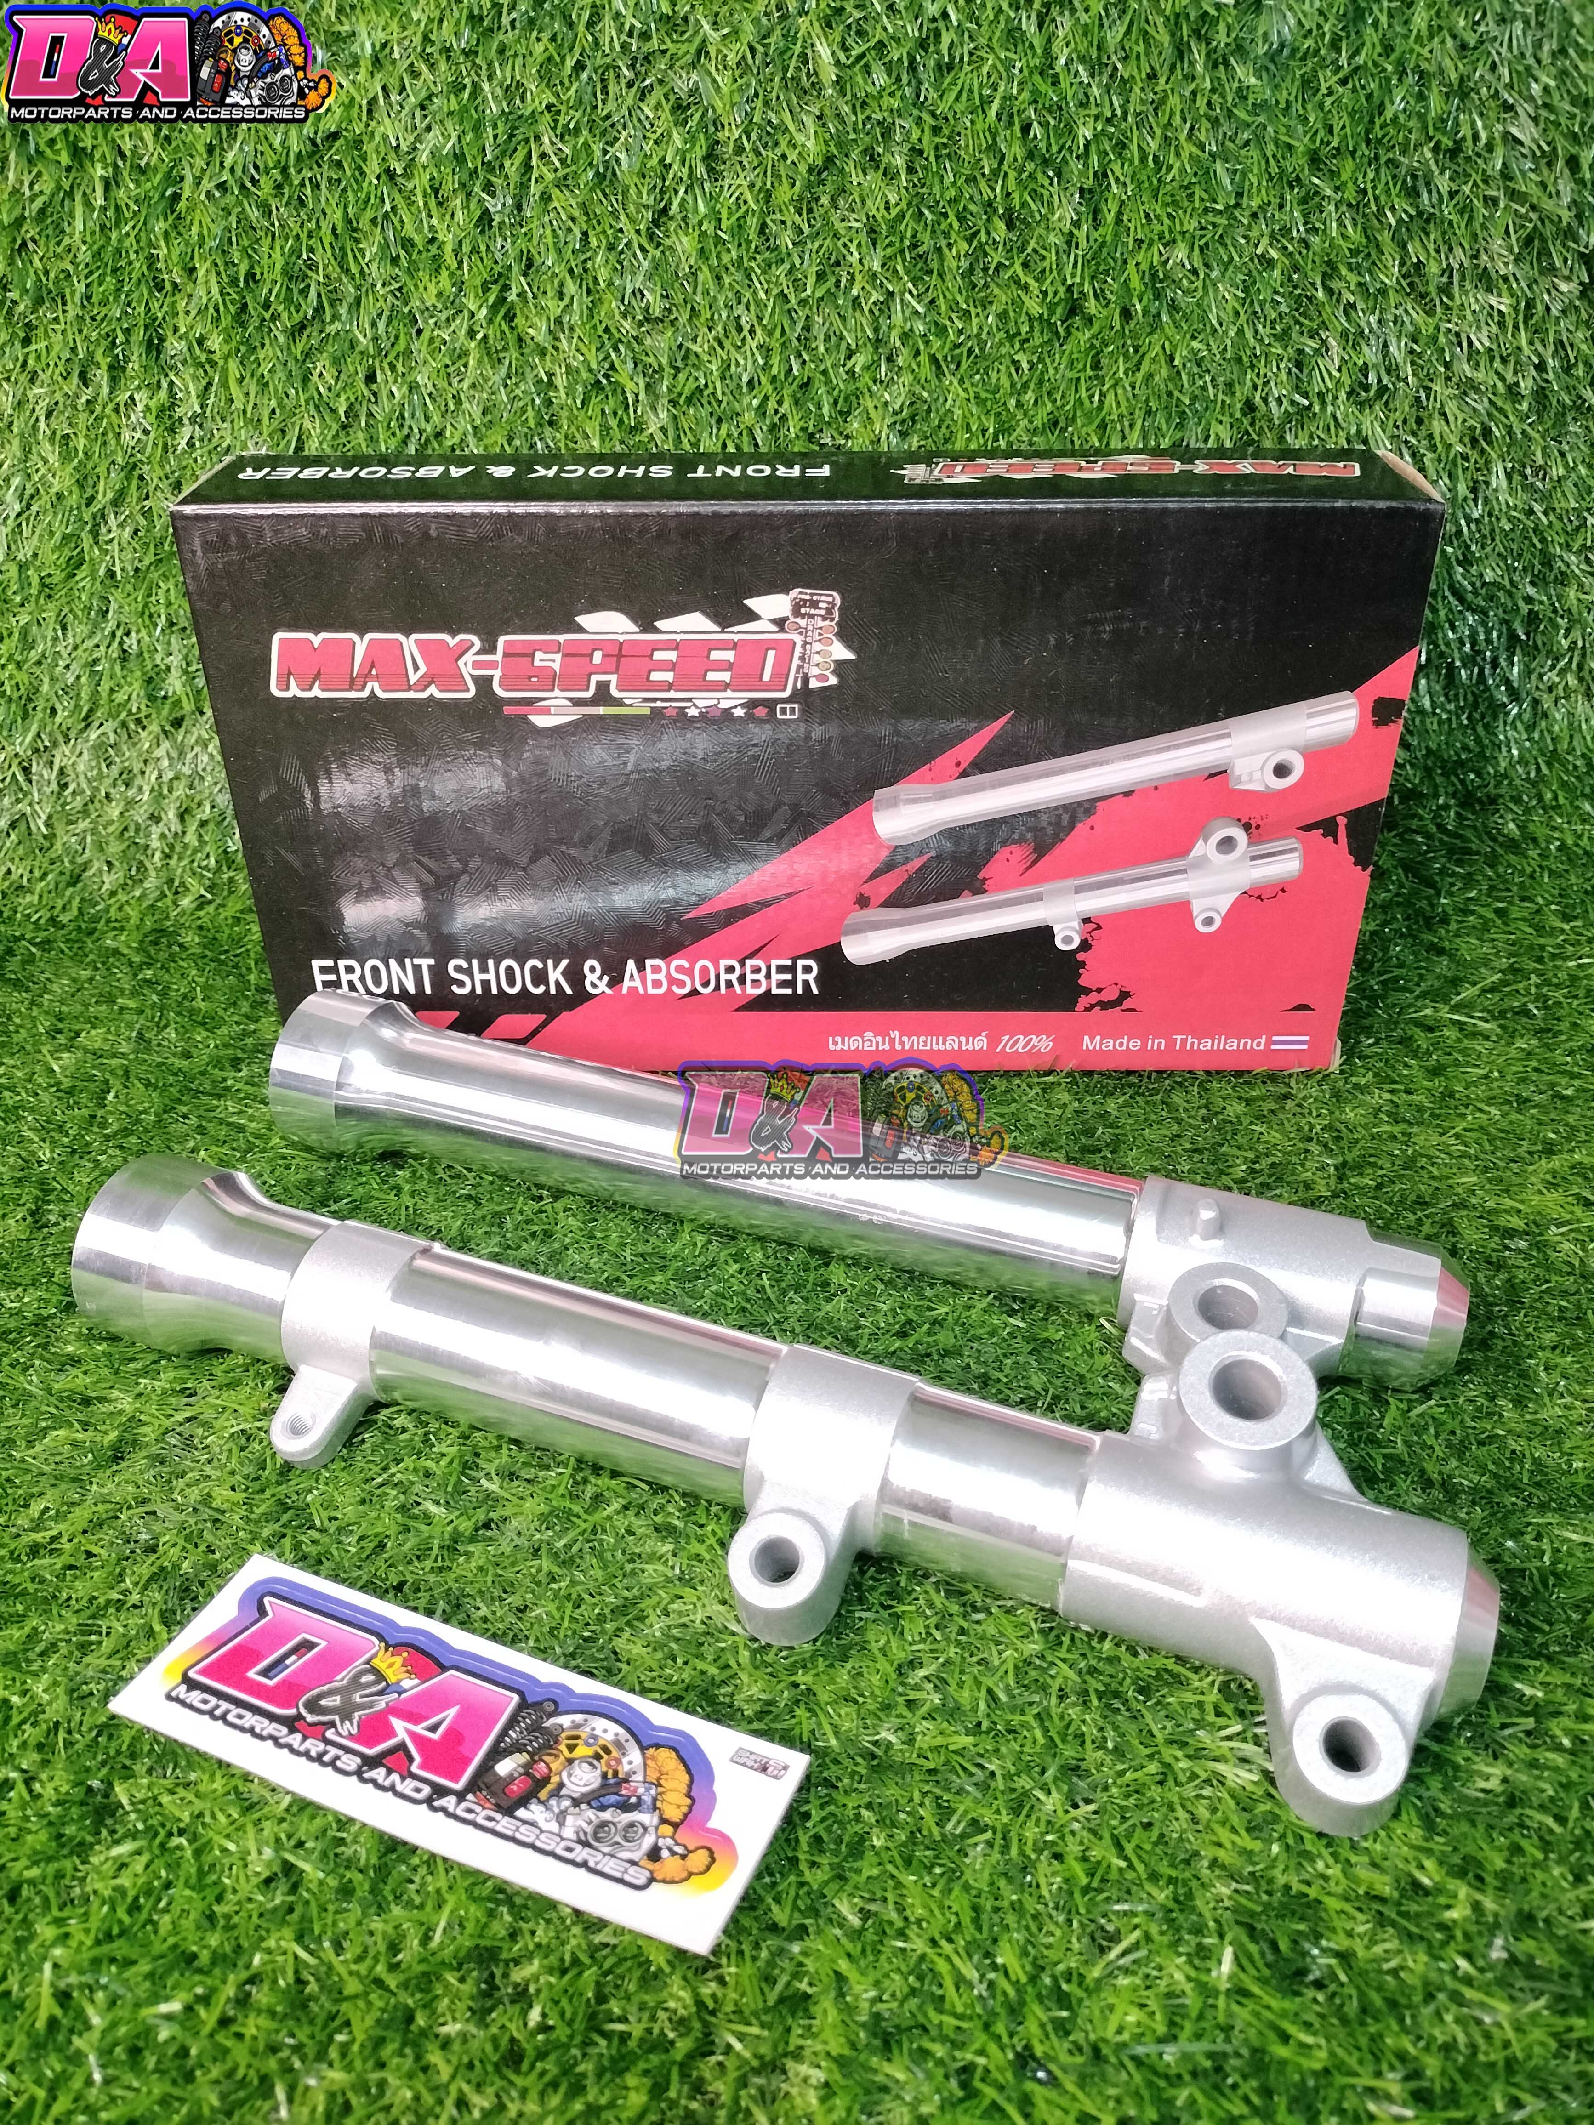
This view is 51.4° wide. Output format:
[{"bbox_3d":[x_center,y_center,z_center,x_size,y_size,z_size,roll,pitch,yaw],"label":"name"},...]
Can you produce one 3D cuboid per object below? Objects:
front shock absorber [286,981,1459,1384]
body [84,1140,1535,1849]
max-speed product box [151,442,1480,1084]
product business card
[{"bbox_3d":[0.003,0.035,0.409,0.300,0.044,0.063,12,34,18],"label":"front shock absorber"},{"bbox_3d":[-0.015,0.073,0.349,0.301,0.044,0.077,12,52,18],"label":"body"},{"bbox_3d":[0.003,-0.083,0.476,0.312,0.165,0.059,0,33,1],"label":"max-speed product box"},{"bbox_3d":[-0.065,0.126,0.313,0.127,0.003,0.042,12,32,20],"label":"product business card"}]

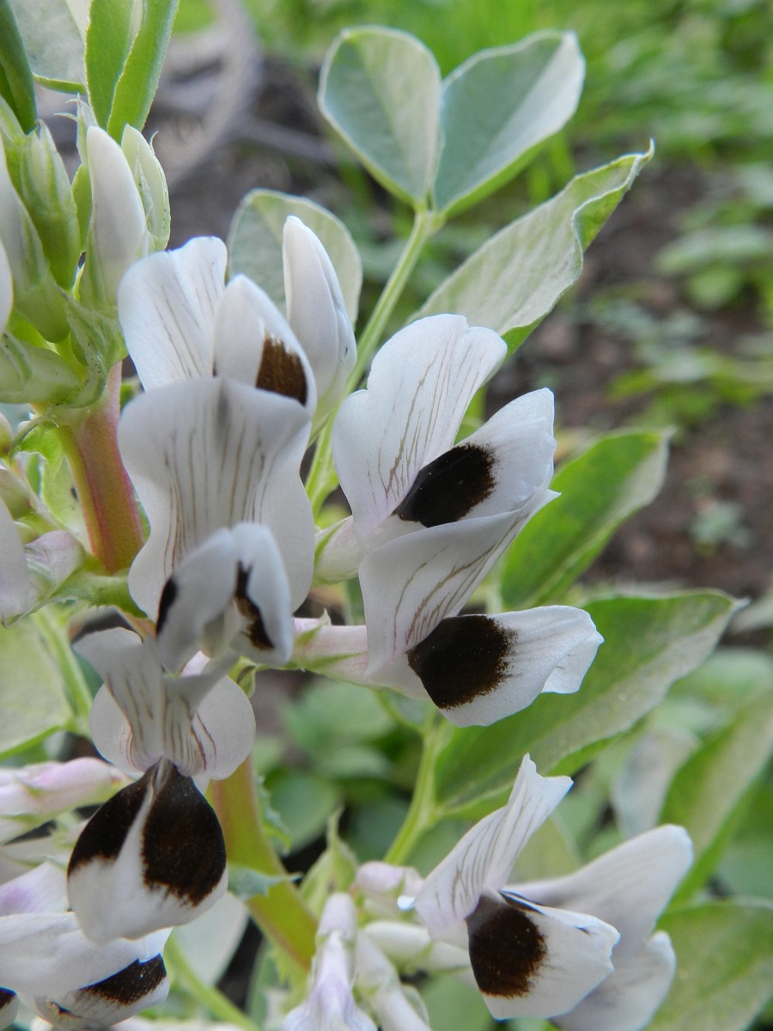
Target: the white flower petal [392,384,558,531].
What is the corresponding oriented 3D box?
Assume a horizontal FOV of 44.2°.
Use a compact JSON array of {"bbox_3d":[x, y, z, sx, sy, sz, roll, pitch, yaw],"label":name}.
[{"bbox_3d":[0.012,-0.008,0.130,0.026,0.013,0.010,-26,6,14],"label":"white flower petal"}]

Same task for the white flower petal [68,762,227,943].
[{"bbox_3d":[-0.031,0.044,0.125,0.020,0.022,0.012,3,-6,-1],"label":"white flower petal"}]

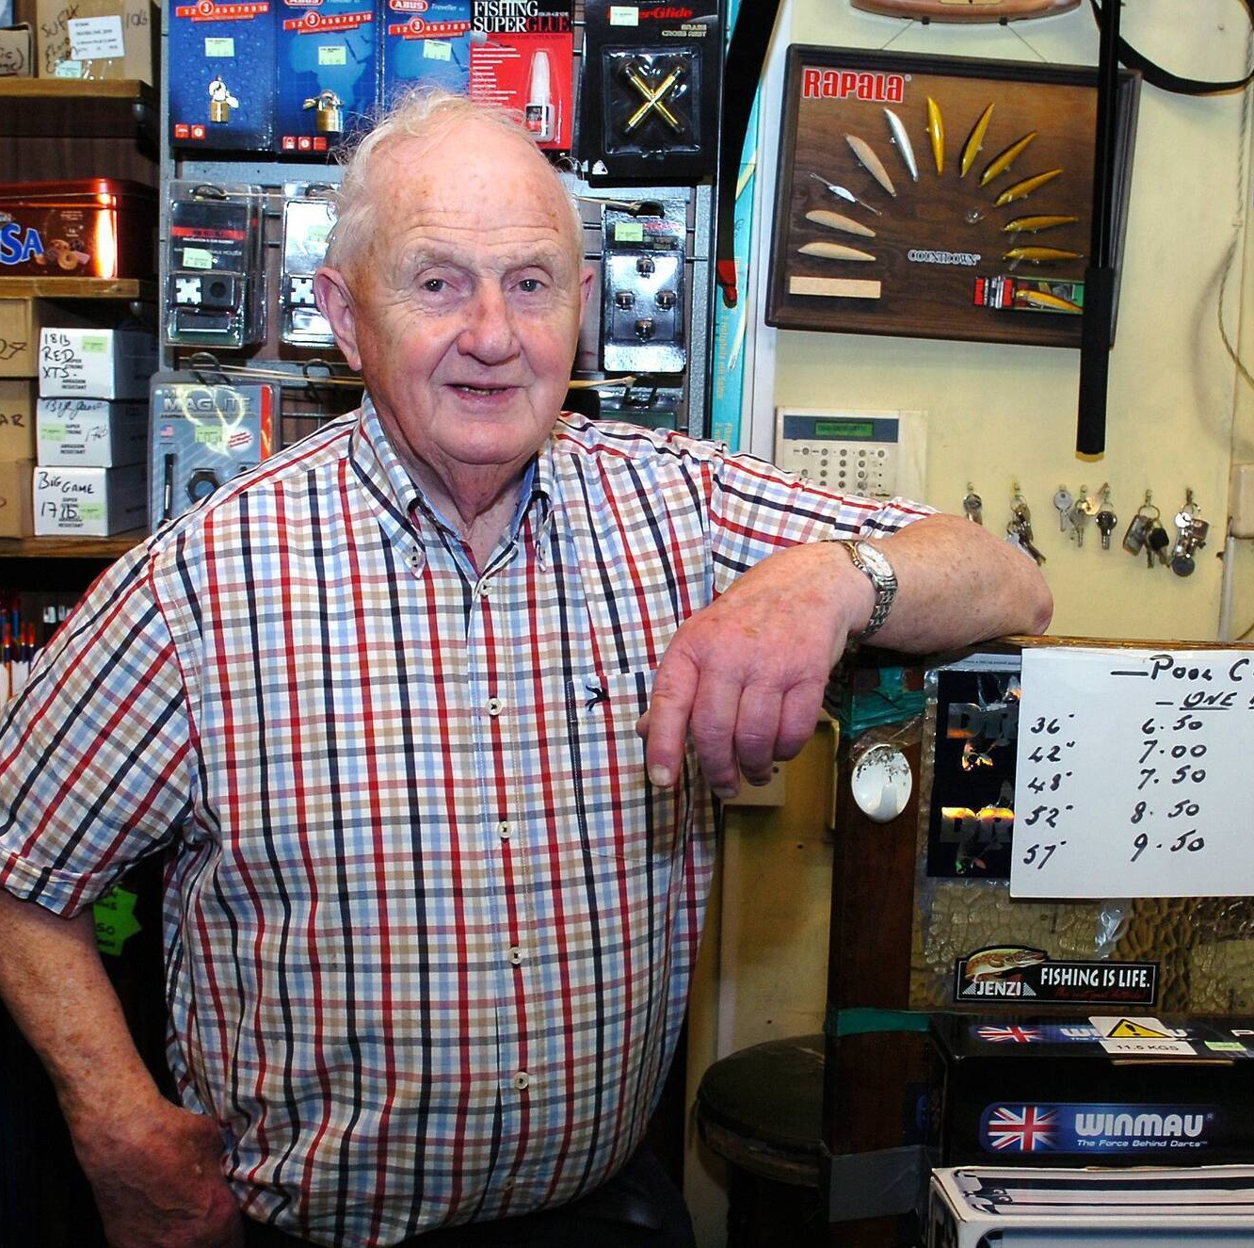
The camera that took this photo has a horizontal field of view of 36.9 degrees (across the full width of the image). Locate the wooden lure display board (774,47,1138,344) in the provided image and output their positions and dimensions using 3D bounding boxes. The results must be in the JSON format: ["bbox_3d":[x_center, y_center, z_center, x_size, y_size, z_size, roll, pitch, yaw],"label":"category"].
[{"bbox_3d":[0.383,-0.499,2.211,0.412,0.318,0.022,3,7,-4],"label":"wooden lure display board"}]

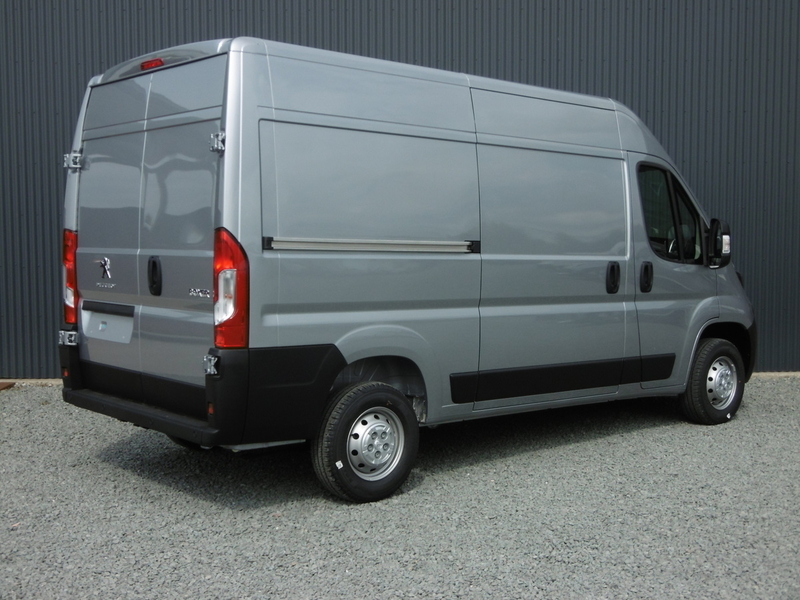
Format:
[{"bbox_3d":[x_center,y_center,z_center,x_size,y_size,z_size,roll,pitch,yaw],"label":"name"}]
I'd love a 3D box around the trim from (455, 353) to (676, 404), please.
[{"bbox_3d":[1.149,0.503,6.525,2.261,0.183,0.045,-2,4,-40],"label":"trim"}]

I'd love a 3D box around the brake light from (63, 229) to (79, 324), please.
[{"bbox_3d":[-2.041,-0.147,6.331,0.140,0.600,0.150,-2,4,-40],"label":"brake light"}]

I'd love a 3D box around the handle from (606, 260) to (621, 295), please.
[{"bbox_3d":[1.452,-0.152,6.737,0.115,0.219,0.050,-2,4,-40],"label":"handle"}]

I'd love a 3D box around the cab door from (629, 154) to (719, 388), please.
[{"bbox_3d":[1.982,-0.218,7.304,1.060,1.680,0.210,-2,4,-40],"label":"cab door"}]

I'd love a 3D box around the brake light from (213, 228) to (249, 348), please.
[{"bbox_3d":[-0.836,-0.055,4.918,0.140,0.600,0.150,-2,4,-40],"label":"brake light"}]

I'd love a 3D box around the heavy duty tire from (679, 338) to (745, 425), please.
[{"bbox_3d":[2.445,0.643,7.808,0.684,0.684,0.220,-2,4,-40],"label":"heavy duty tire"}]

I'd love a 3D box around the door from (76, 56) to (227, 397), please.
[{"bbox_3d":[-1.438,-0.378,5.606,0.150,1.815,1.680,-2,4,-40],"label":"door"}]

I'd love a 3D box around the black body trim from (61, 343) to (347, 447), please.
[{"bbox_3d":[-1.250,0.430,5.819,0.795,0.505,2.000,-2,4,-40],"label":"black body trim"}]

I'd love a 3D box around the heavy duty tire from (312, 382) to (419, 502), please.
[{"bbox_3d":[-0.192,0.794,5.588,0.684,0.684,0.220,-2,4,-40],"label":"heavy duty tire"}]

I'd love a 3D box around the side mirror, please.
[{"bbox_3d":[2.333,-0.415,7.301,0.140,0.365,0.200,-2,4,-40],"label":"side mirror"}]

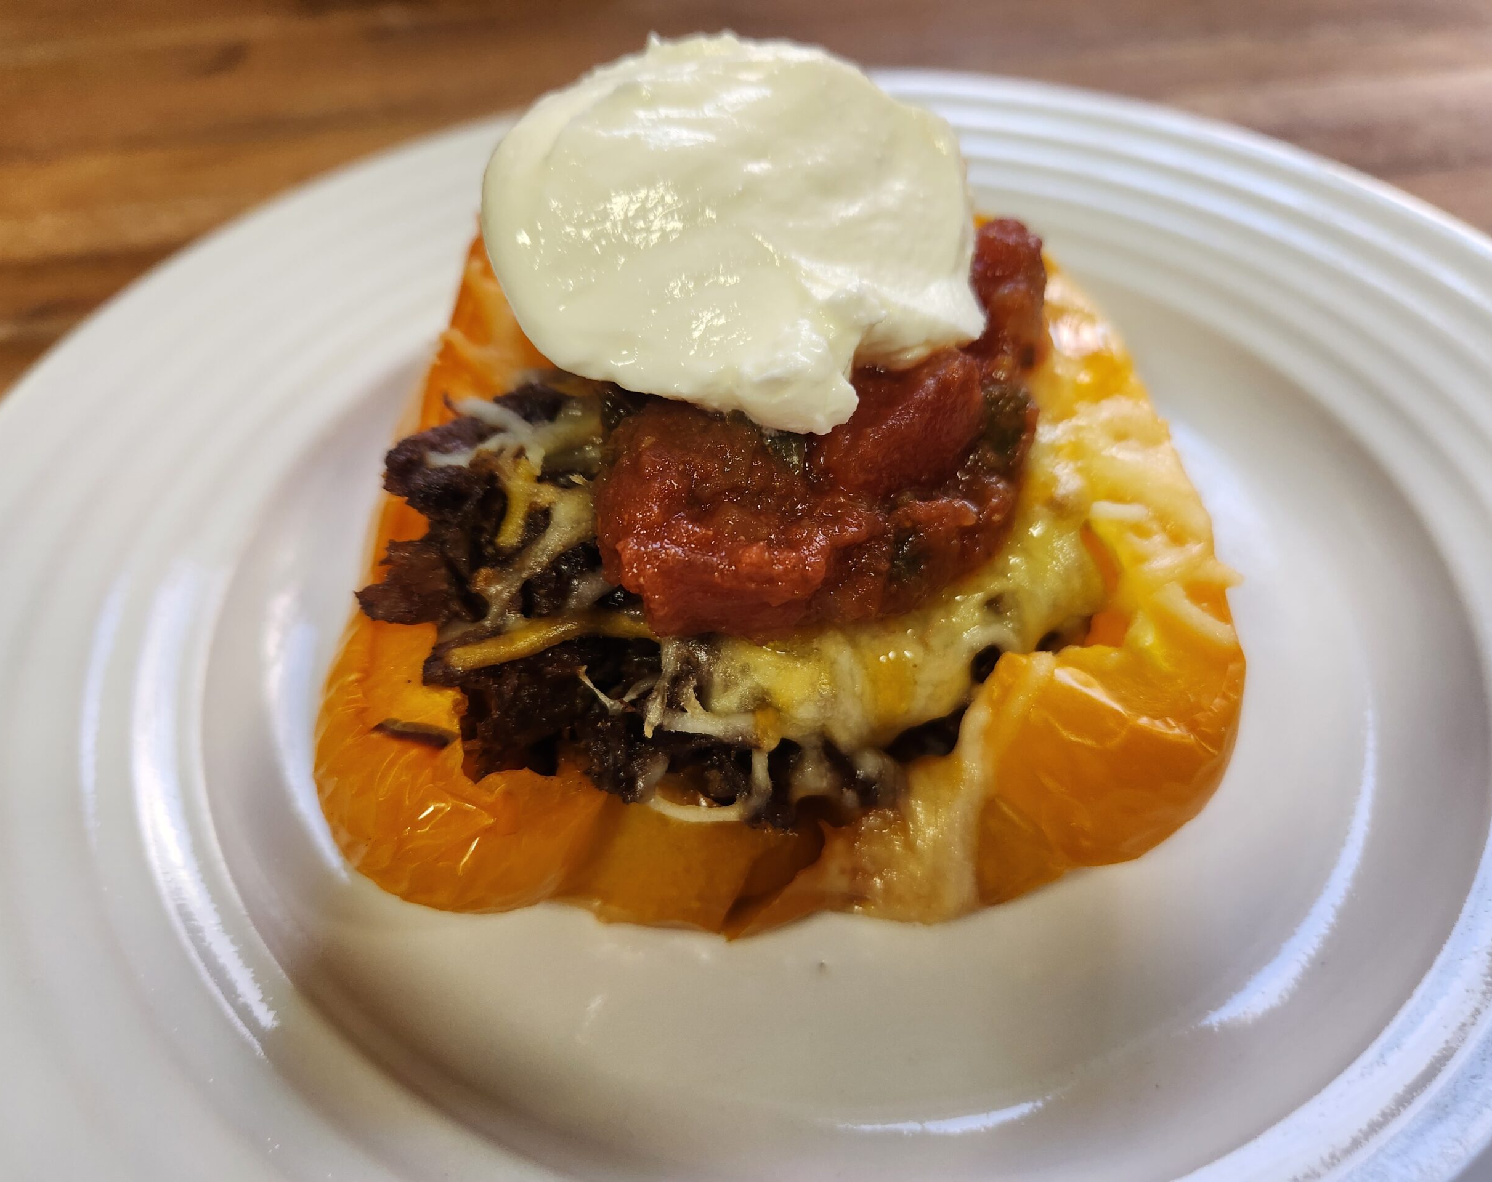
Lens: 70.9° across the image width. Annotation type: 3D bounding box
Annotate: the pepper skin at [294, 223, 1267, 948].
[{"bbox_3d":[0.003,-0.007,0.131,0.095,0.039,0.097,-3,47,1],"label":"pepper skin"}]

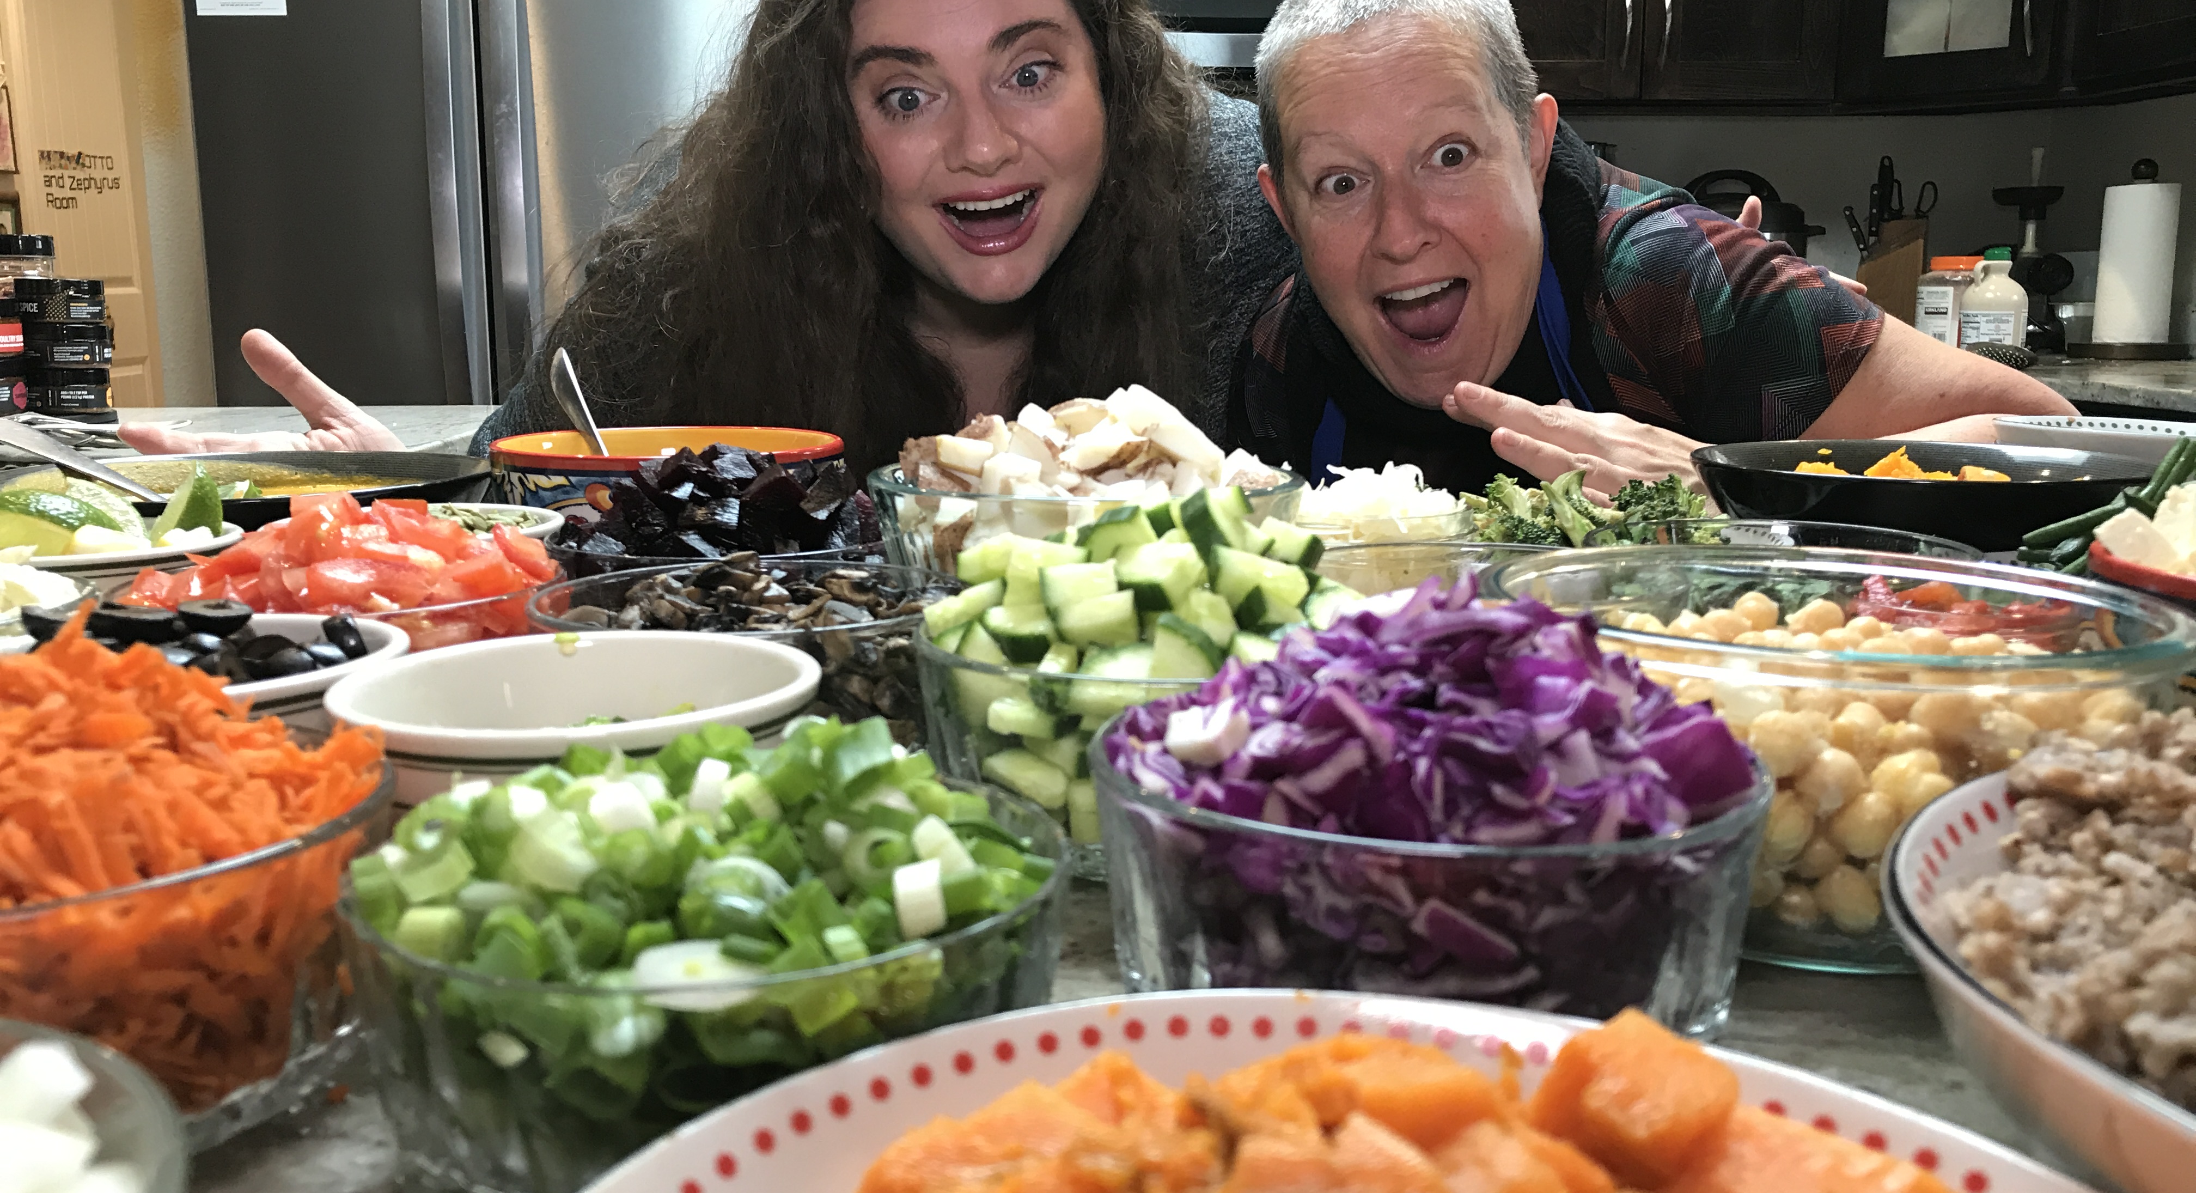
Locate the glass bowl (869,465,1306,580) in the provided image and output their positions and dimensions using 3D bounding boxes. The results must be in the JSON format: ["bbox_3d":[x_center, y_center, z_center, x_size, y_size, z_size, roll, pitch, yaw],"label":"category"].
[{"bbox_3d":[-0.004,-0.008,0.632,0.155,0.071,0.155,0,10,0],"label":"glass bowl"}]

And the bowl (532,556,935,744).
[{"bbox_3d":[-0.099,0.024,0.509,0.124,0.050,0.124,0,10,0],"label":"bowl"}]

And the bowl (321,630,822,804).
[{"bbox_3d":[-0.115,0.044,0.400,0.107,0.052,0.107,0,10,0],"label":"bowl"}]

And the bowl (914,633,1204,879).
[{"bbox_3d":[0.011,0.033,0.457,0.116,0.050,0.116,0,10,0],"label":"bowl"}]

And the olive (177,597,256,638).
[{"bbox_3d":[-0.228,0.005,0.458,0.018,0.010,0.018,0,10,0],"label":"olive"}]

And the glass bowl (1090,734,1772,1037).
[{"bbox_3d":[0.062,0.053,0.348,0.128,0.048,0.128,0,10,0],"label":"glass bowl"}]

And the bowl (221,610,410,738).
[{"bbox_3d":[-0.222,0.040,0.431,0.107,0.052,0.107,0,10,0],"label":"bowl"}]

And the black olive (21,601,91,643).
[{"bbox_3d":[-0.268,0.006,0.458,0.018,0.011,0.018,0,10,0],"label":"black olive"}]

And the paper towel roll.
[{"bbox_3d":[1.896,-0.605,3.234,0.120,0.280,0.120,0,10,0],"label":"paper towel roll"}]

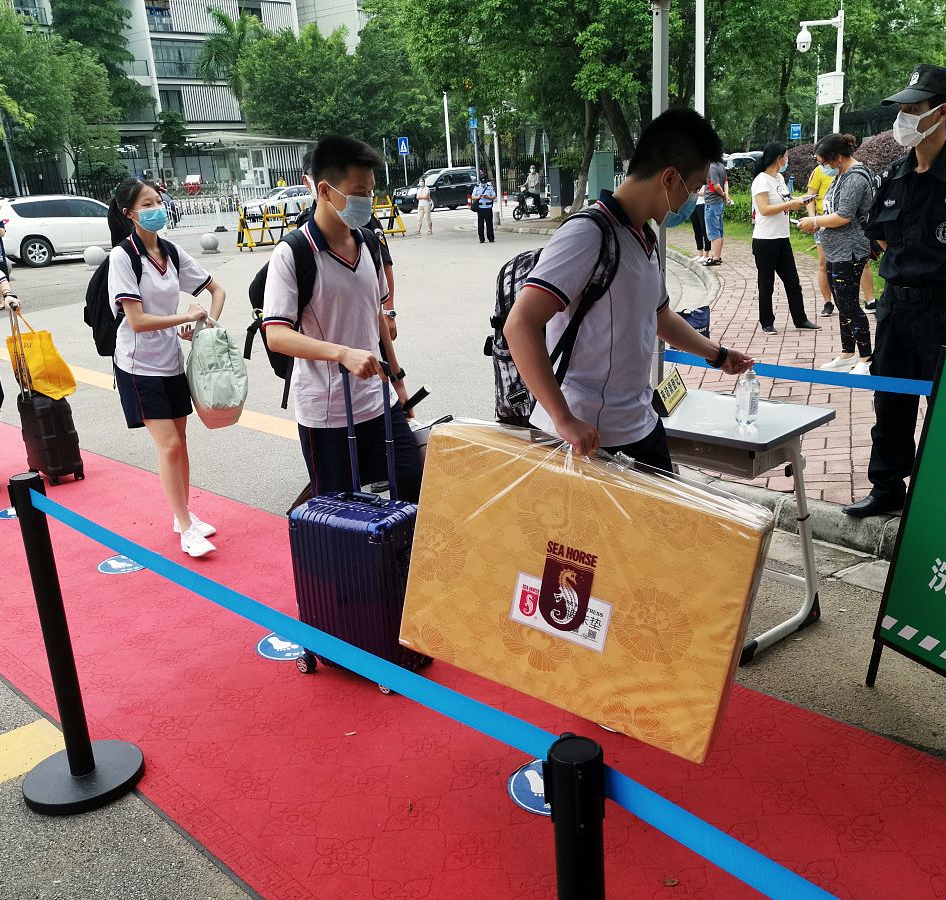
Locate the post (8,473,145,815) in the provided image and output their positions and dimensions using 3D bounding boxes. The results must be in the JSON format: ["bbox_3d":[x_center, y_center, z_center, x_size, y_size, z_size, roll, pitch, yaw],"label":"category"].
[{"bbox_3d":[-1.160,0.511,2.606,0.335,0.923,0.335,-3,16,0],"label":"post"}]

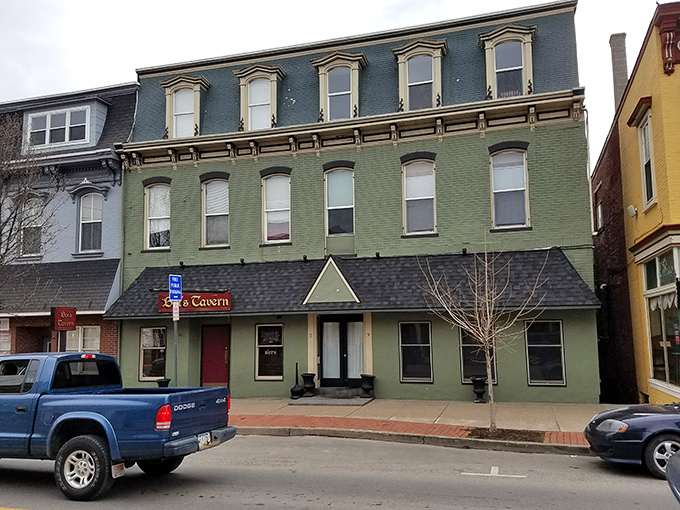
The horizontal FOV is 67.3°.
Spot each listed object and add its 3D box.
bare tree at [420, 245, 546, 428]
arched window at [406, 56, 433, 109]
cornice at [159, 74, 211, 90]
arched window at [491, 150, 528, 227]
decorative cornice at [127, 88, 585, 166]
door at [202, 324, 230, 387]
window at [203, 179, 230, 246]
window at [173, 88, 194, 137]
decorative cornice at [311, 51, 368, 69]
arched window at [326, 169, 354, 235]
[{"bbox_3d":[2.967,1.674,10.508,2.553,3.716,2.400,-3,-6,15],"label":"bare tree"},{"bbox_3d":[2.301,-4.976,14.676,0.803,1.706,0.120,-3,-6,15],"label":"arched window"},{"bbox_3d":[-5.175,-5.730,17.005,1.570,0.420,0.500,-3,-7,15],"label":"cornice"},{"bbox_3d":[4.518,-1.773,13.622,0.945,2.143,0.130,-3,-6,15],"label":"arched window"},{"bbox_3d":[-0.429,-3.545,14.889,13.800,0.780,0.540,-3,-7,15],"label":"decorative cornice"},{"bbox_3d":[-3.920,3.231,16.010,0.936,2.092,0.070,-3,-6,15],"label":"door"},{"bbox_3d":[-3.844,-1.319,15.903,0.862,2.061,0.160,-3,-7,15],"label":"window"},{"bbox_3d":[-5.166,-4.702,16.863,0.708,1.505,0.140,-3,-7,15],"label":"window"},{"bbox_3d":[-0.015,-5.974,15.647,1.570,0.420,0.500,-3,-7,15],"label":"decorative cornice"},{"bbox_3d":[-0.072,-1.550,14.868,0.938,2.059,0.130,-3,-6,15],"label":"arched window"}]

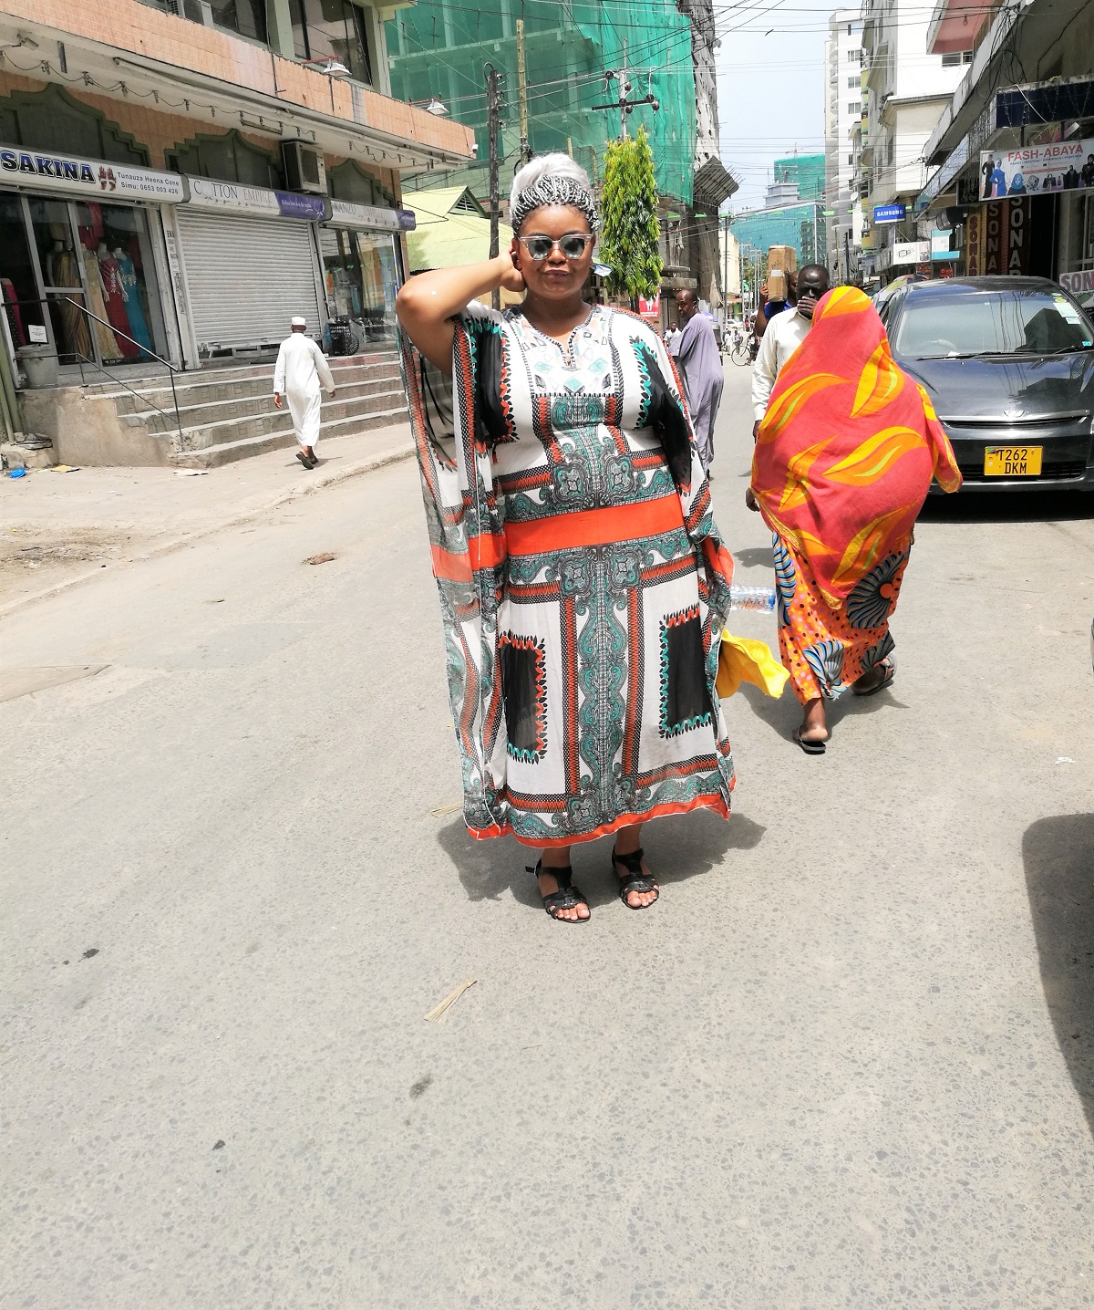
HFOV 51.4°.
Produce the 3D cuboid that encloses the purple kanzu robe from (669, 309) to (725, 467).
[{"bbox_3d":[1.291,-2.272,9.851,0.430,1.280,0.460,6,19,31],"label":"purple kanzu robe"}]

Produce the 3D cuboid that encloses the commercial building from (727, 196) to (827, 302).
[{"bbox_3d":[81.736,-127.649,374.665,24.000,34.959,34.000,-18,20,-39],"label":"commercial building"}]

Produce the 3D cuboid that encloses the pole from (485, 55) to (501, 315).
[{"bbox_3d":[-1.180,-9.747,26.302,0.260,6.940,0.260,-1,16,-1],"label":"pole"}]

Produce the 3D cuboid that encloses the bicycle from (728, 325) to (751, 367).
[{"bbox_3d":[6.506,-9.748,36.212,1.750,1.050,0.580,-18,21,-40],"label":"bicycle"}]

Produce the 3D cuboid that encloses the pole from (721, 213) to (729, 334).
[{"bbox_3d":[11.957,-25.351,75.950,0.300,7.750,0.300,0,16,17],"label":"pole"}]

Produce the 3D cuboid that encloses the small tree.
[{"bbox_3d":[2.156,-10.014,28.383,1.600,5.770,1.600,-4,16,0],"label":"small tree"}]

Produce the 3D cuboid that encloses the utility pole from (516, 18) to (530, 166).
[{"bbox_3d":[-0.498,-11.021,28.029,0.220,8.300,0.220,-2,16,-1],"label":"utility pole"}]

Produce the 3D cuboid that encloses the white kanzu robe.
[{"bbox_3d":[-2.862,-3.084,13.334,0.660,1.300,0.420,-4,16,4],"label":"white kanzu robe"}]

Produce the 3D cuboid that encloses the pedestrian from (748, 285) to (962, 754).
[{"bbox_3d":[1.048,-0.544,3.882,0.670,1.360,0.520,0,17,14],"label":"pedestrian"}]

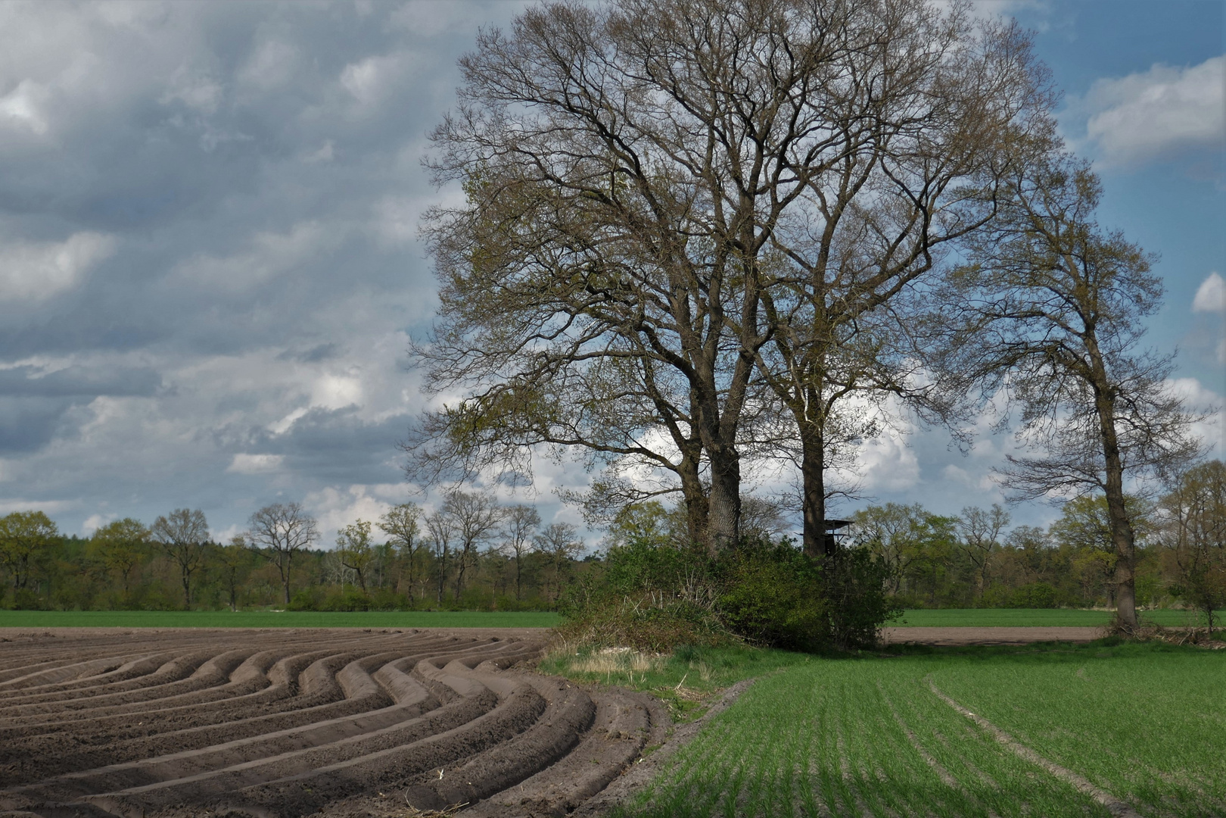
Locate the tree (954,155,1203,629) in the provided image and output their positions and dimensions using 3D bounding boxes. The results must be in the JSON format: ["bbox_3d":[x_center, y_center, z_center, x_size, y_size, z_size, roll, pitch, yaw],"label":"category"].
[{"bbox_3d":[20.600,-0.900,58.700,11.000,21.200,10.300,0,-8,0],"label":"tree"}]

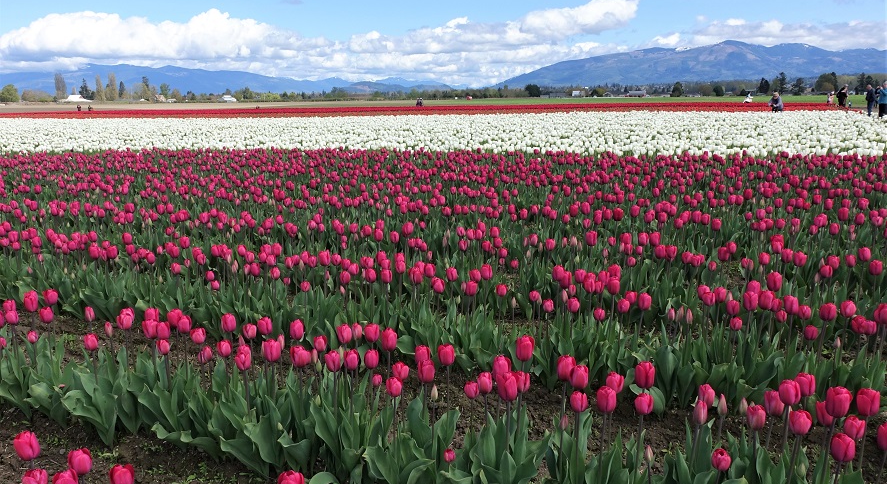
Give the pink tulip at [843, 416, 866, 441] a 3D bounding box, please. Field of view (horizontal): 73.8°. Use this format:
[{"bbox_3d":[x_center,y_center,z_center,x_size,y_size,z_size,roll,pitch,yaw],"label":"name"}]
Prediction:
[{"bbox_3d":[0.996,0.452,1.432,0.047,0.057,0.047,0,14,0],"label":"pink tulip"}]

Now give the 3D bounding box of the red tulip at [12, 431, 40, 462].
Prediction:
[{"bbox_3d":[-0.979,0.480,1.391,0.063,0.071,0.063,-11,18,-37],"label":"red tulip"}]

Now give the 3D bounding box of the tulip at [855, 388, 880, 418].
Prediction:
[{"bbox_3d":[1.185,0.448,1.645,0.052,0.081,0.052,10,17,37],"label":"tulip"}]

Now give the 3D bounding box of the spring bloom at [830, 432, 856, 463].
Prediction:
[{"bbox_3d":[0.955,0.491,1.409,0.057,0.069,0.057,10,17,36],"label":"spring bloom"}]

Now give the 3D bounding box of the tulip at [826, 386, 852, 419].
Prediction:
[{"bbox_3d":[0.986,0.400,1.471,0.058,0.080,0.058,0,14,0],"label":"tulip"}]

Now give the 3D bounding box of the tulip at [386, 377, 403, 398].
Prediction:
[{"bbox_3d":[-0.145,0.431,1.751,0.044,0.059,0.044,0,14,0],"label":"tulip"}]

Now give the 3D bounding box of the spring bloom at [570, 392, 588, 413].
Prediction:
[{"bbox_3d":[0.368,0.438,1.608,0.048,0.056,0.048,0,14,0],"label":"spring bloom"}]

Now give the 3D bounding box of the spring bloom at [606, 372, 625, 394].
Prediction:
[{"bbox_3d":[0.524,0.429,1.801,0.053,0.067,0.053,4,15,17],"label":"spring bloom"}]

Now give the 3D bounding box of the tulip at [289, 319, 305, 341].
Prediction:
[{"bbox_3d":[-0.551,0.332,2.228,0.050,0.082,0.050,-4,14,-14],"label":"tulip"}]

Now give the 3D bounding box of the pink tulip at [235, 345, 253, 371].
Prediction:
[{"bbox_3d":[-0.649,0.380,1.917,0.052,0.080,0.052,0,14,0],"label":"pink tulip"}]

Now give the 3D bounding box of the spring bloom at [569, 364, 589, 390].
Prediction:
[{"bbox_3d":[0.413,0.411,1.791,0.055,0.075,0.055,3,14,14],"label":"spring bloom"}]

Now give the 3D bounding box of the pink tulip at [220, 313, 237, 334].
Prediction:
[{"bbox_3d":[-0.730,0.277,2.006,0.048,0.065,0.048,0,14,0],"label":"pink tulip"}]

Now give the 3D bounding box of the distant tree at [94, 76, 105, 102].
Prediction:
[{"bbox_3d":[-244.295,-108.749,420.000,5.900,18.600,5.900,-8,16,-28],"label":"distant tree"}]

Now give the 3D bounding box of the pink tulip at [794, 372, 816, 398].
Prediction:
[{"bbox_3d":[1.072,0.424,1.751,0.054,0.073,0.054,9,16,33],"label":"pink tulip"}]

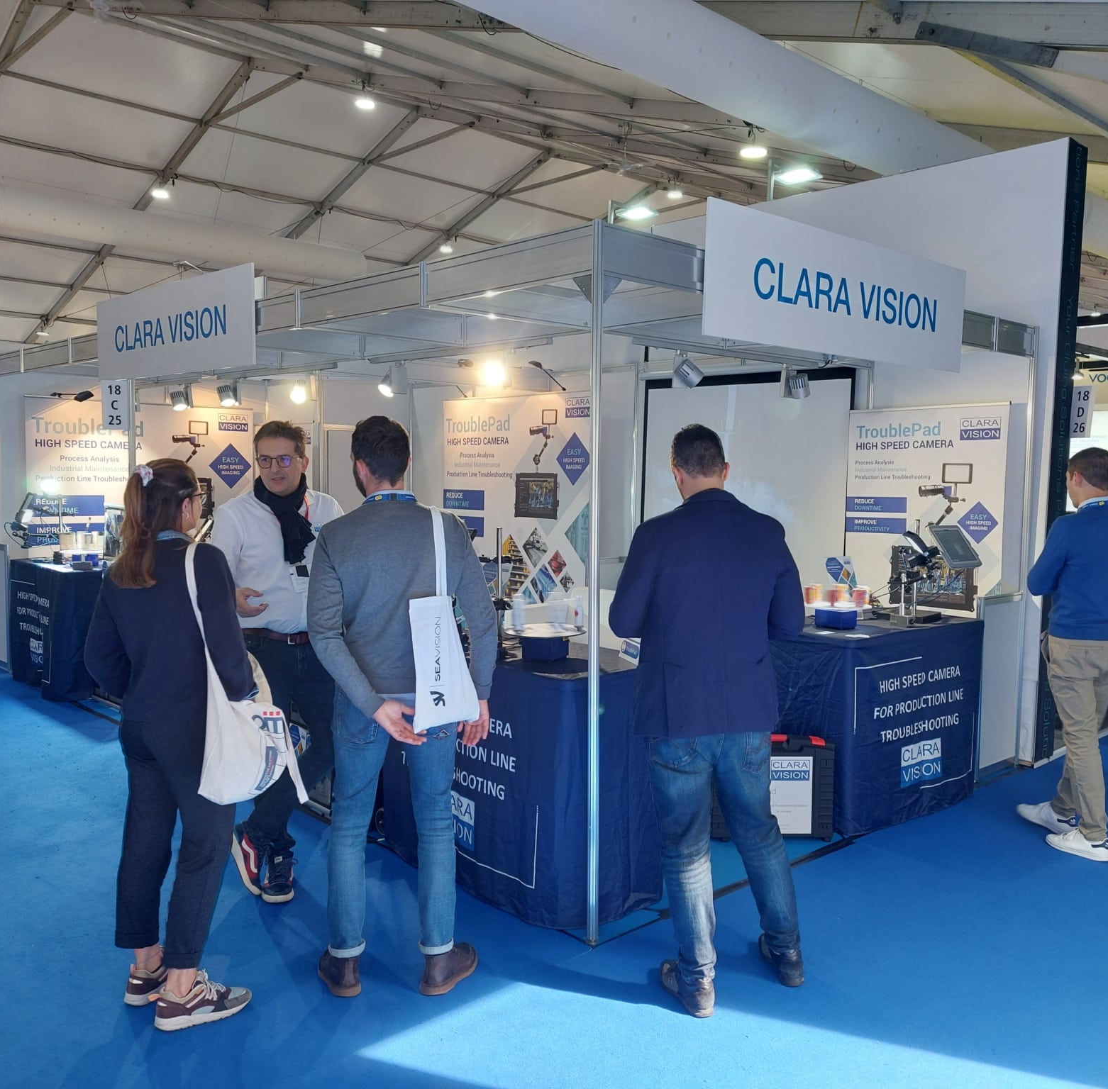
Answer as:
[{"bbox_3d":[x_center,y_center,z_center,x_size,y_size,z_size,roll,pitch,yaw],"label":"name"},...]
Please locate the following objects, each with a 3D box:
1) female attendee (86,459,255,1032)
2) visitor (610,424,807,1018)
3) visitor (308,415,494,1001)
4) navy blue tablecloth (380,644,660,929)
[{"bbox_3d":[-1.178,0.581,3.078,0.480,1.653,0.390,4,5,37],"label":"female attendee"},{"bbox_3d":[0.505,0.523,3.231,0.600,1.792,0.460,0,4,-9],"label":"visitor"},{"bbox_3d":[-0.484,0.501,3.210,0.600,1.812,0.420,1,4,-3],"label":"visitor"},{"bbox_3d":[-0.151,0.895,4.239,0.520,0.920,1.200,-3,6,-45],"label":"navy blue tablecloth"}]

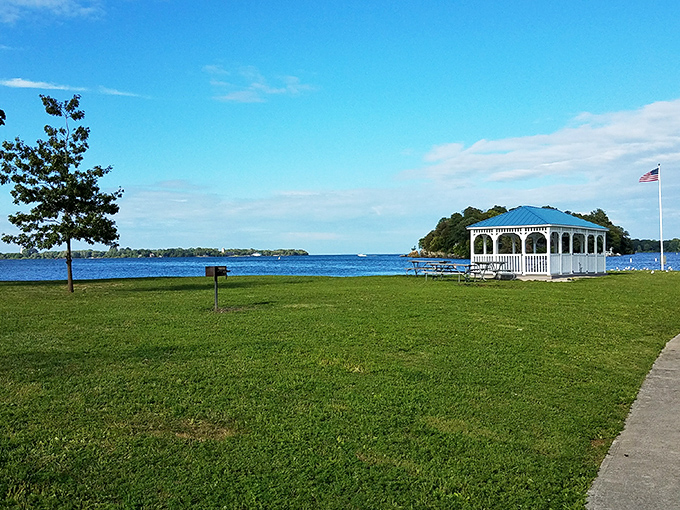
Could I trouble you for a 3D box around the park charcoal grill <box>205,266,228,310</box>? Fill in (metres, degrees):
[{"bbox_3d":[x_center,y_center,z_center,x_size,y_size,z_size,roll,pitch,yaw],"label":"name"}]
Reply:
[{"bbox_3d":[-3.127,0.849,13.100,0.460,1.100,0.430,-1,0,32],"label":"park charcoal grill"}]

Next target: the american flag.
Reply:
[{"bbox_3d":[21.803,-5.604,36.000,1.380,1.020,0.250,-1,0,14],"label":"american flag"}]

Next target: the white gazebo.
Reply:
[{"bbox_3d":[10.389,-0.730,26.402,7.457,3.366,4.205,-1,0,-45],"label":"white gazebo"}]

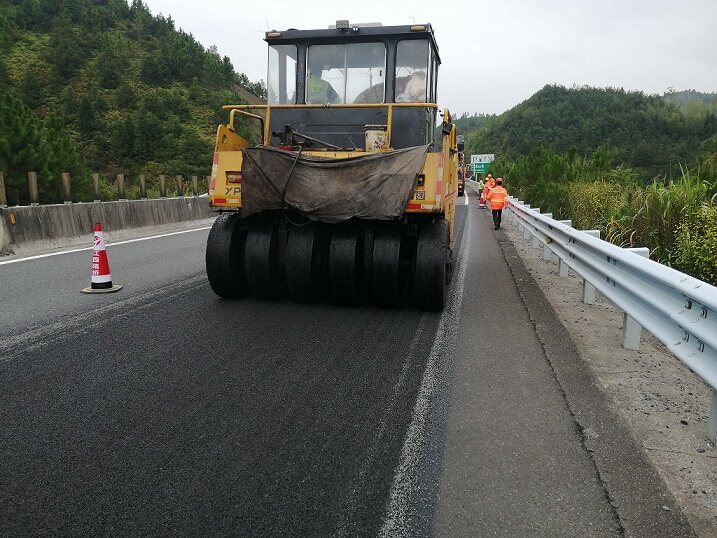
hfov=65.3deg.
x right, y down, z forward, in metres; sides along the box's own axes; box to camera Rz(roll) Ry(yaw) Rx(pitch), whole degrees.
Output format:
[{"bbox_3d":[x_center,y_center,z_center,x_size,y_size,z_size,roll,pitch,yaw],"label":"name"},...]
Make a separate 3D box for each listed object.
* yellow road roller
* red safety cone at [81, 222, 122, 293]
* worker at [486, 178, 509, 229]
[{"bbox_3d":[0.065,-1.514,8.358,2.820,3.360,4.900,2,9,12],"label":"yellow road roller"},{"bbox_3d":[-3.489,-0.168,7.547,0.530,0.890,0.530,2,9,12],"label":"red safety cone"},{"bbox_3d":[4.526,-2.147,18.180,0.620,1.680,0.450,2,9,12],"label":"worker"}]

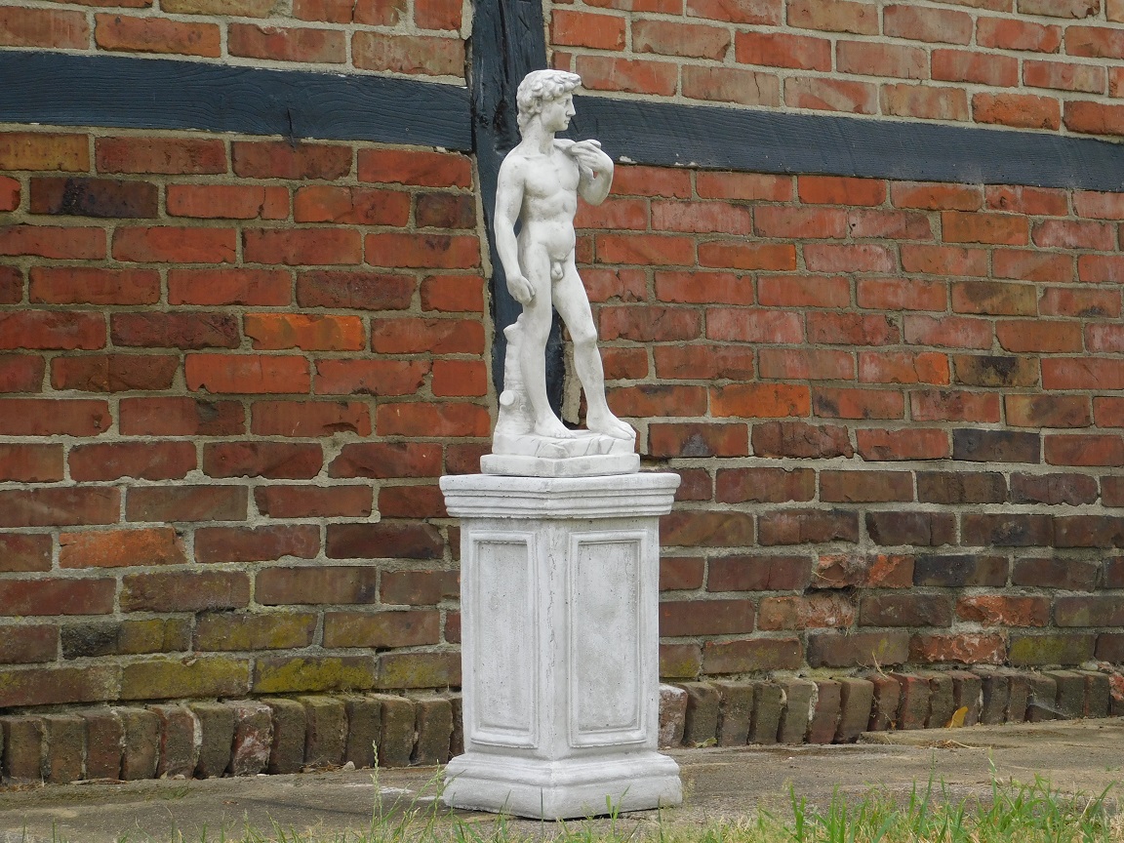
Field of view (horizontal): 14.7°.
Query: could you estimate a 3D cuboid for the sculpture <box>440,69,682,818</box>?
[{"bbox_3d":[-0.001,0.026,7.050,0.280,1.195,0.280,0,0,-41],"label":"sculpture"}]

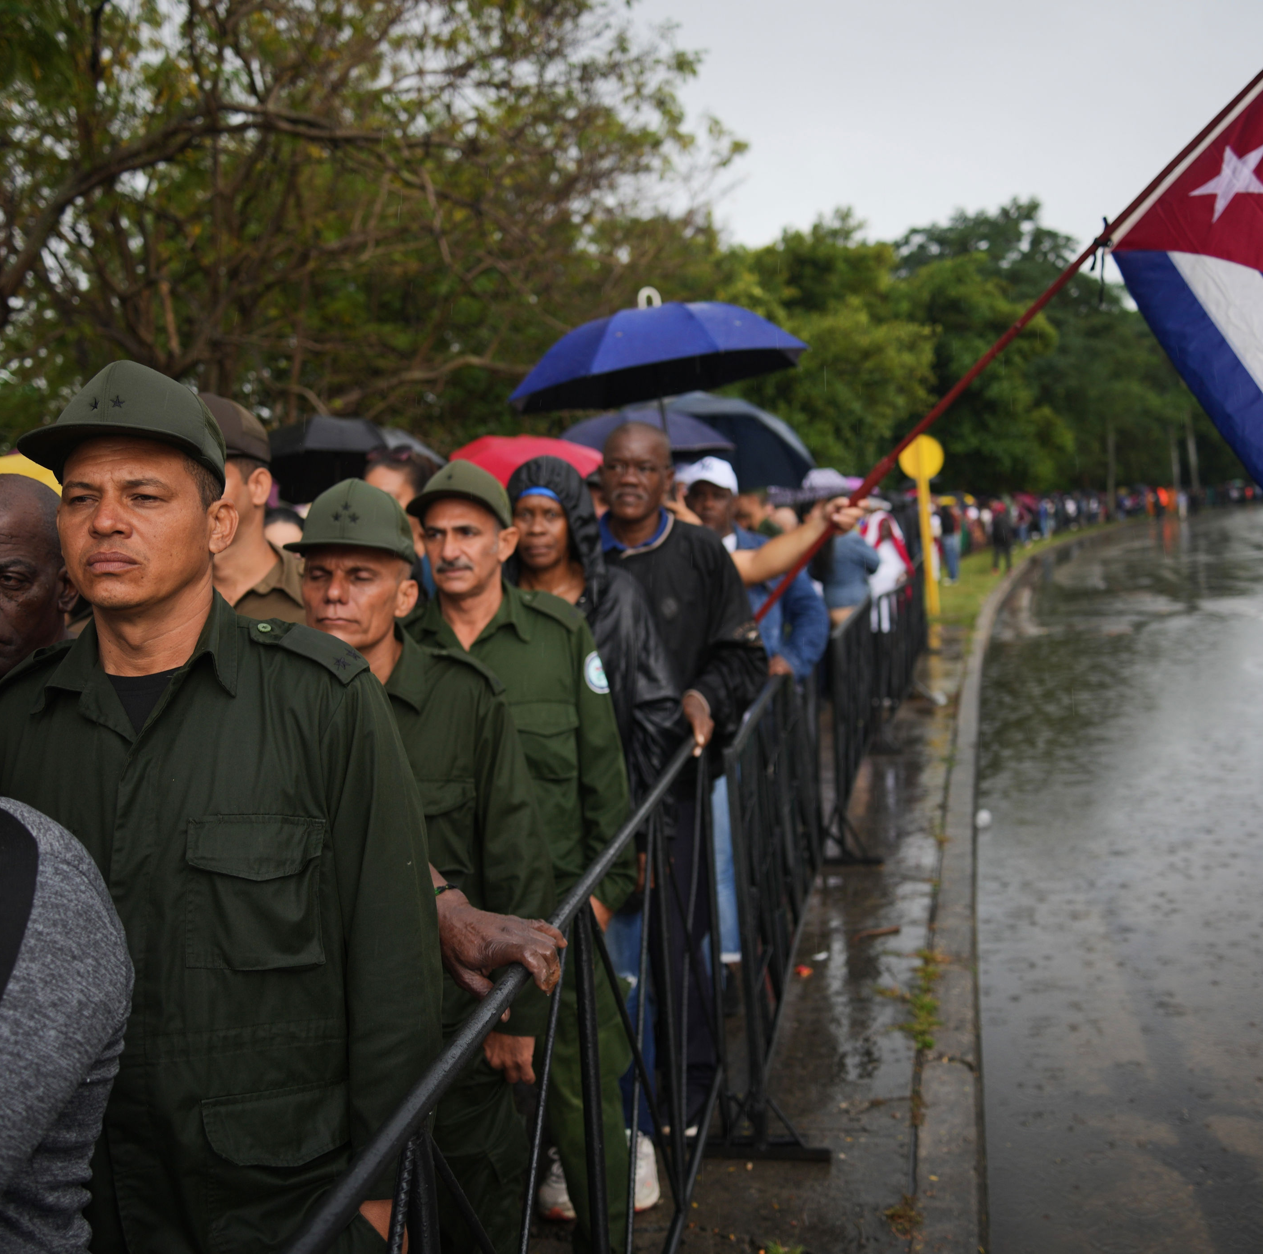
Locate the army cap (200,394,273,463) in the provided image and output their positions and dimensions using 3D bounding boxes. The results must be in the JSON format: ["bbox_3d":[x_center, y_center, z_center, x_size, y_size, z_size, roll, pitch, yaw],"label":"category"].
[{"bbox_3d":[-0.683,-0.314,2.350,0.180,0.130,0.260,-2,4,25],"label":"army cap"}]

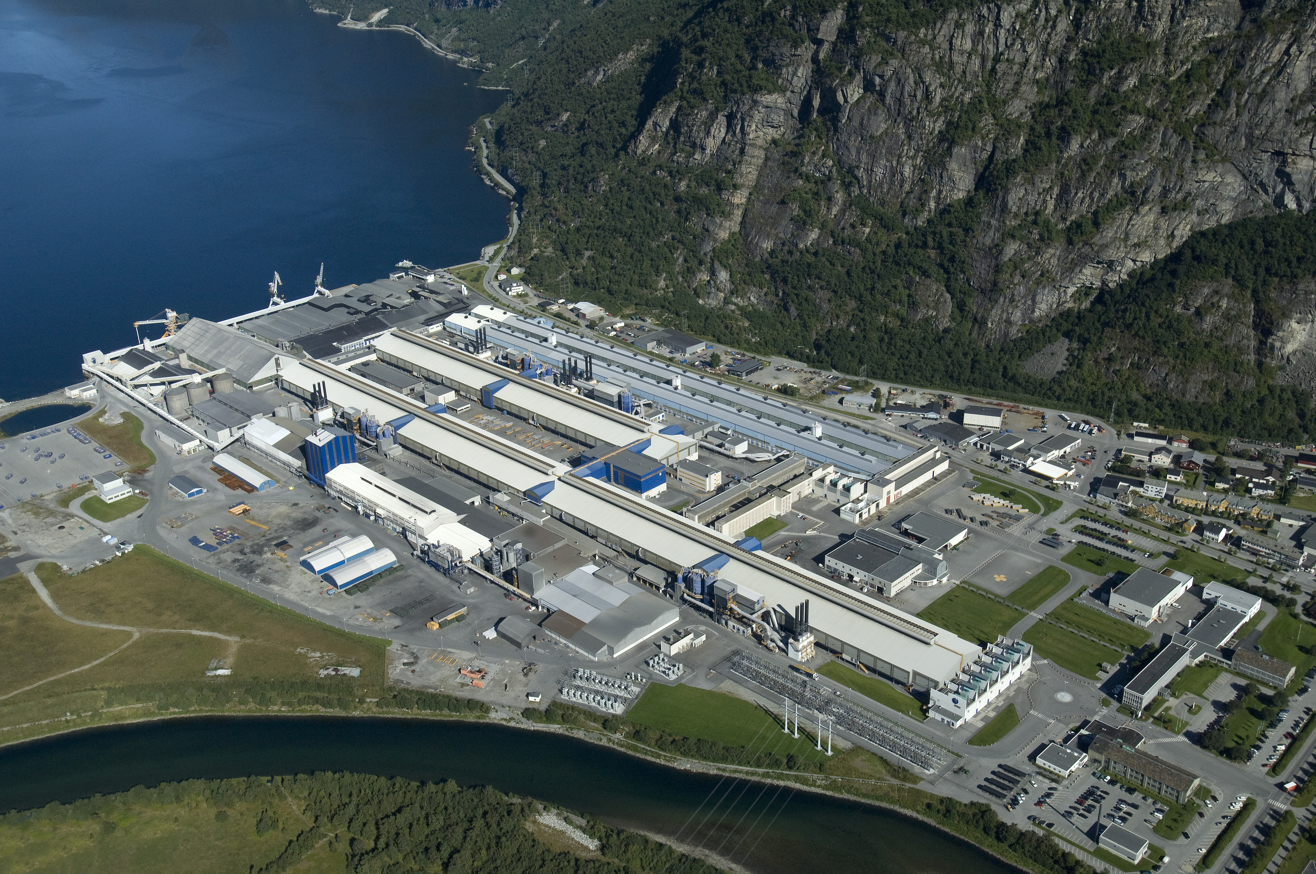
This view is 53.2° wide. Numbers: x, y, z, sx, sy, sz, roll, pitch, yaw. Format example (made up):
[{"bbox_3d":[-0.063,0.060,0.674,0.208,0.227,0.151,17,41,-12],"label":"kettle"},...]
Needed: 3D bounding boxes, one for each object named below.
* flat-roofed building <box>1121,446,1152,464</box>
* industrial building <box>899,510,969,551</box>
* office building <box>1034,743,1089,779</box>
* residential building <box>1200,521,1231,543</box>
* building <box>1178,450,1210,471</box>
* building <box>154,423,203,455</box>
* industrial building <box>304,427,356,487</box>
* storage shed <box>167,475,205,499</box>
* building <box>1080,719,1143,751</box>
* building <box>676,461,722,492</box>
[{"bbox_3d":[383.340,14.200,1051.480,20.730,4.230,12.280,11,28,25],"label":"flat-roofed building"},{"bbox_3d":[190.583,68.414,930.371,39.800,6.500,42.200,21,32,40],"label":"industrial building"},{"bbox_3d":[215.084,172.622,702.106,18.840,3.900,17.210,21,32,40],"label":"office building"},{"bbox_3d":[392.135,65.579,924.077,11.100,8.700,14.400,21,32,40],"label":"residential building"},{"bbox_3d":[417.693,18.139,1027.627,14.400,8.700,18.200,11,27,26],"label":"building"},{"bbox_3d":[-405.270,1.420,1109.680,47.500,6.800,15.100,21,33,40],"label":"building"},{"bbox_3d":[-257.300,13.620,1036.650,22.000,37.400,29.600,21,33,40],"label":"industrial building"},{"bbox_3d":[-377.380,39.130,1051.340,13.590,6.540,31.600,-24,33,-39],"label":"storage shed"},{"bbox_3d":[250.068,163.709,720.443,28.000,3.600,16.800,21,32,40],"label":"building"},{"bbox_3d":[31.550,29.800,1011.110,31.000,12.400,14.700,20,33,39],"label":"building"}]

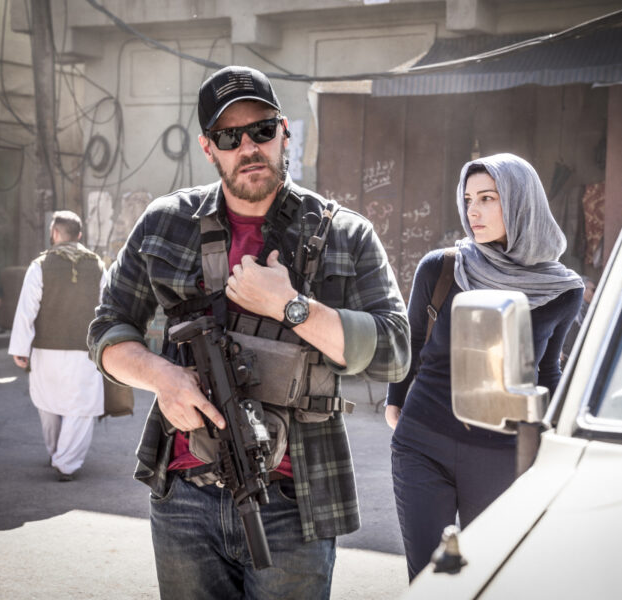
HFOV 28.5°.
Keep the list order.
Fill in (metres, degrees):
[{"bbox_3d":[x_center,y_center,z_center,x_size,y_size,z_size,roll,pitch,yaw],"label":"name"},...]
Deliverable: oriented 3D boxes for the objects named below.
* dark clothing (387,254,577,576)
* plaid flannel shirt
[{"bbox_3d":[0.455,0.600,3.220,0.520,1.460,0.320,1,3,11],"label":"dark clothing"},{"bbox_3d":[-0.118,0.110,2.490,0.620,0.730,0.390,0,3,3],"label":"plaid flannel shirt"}]

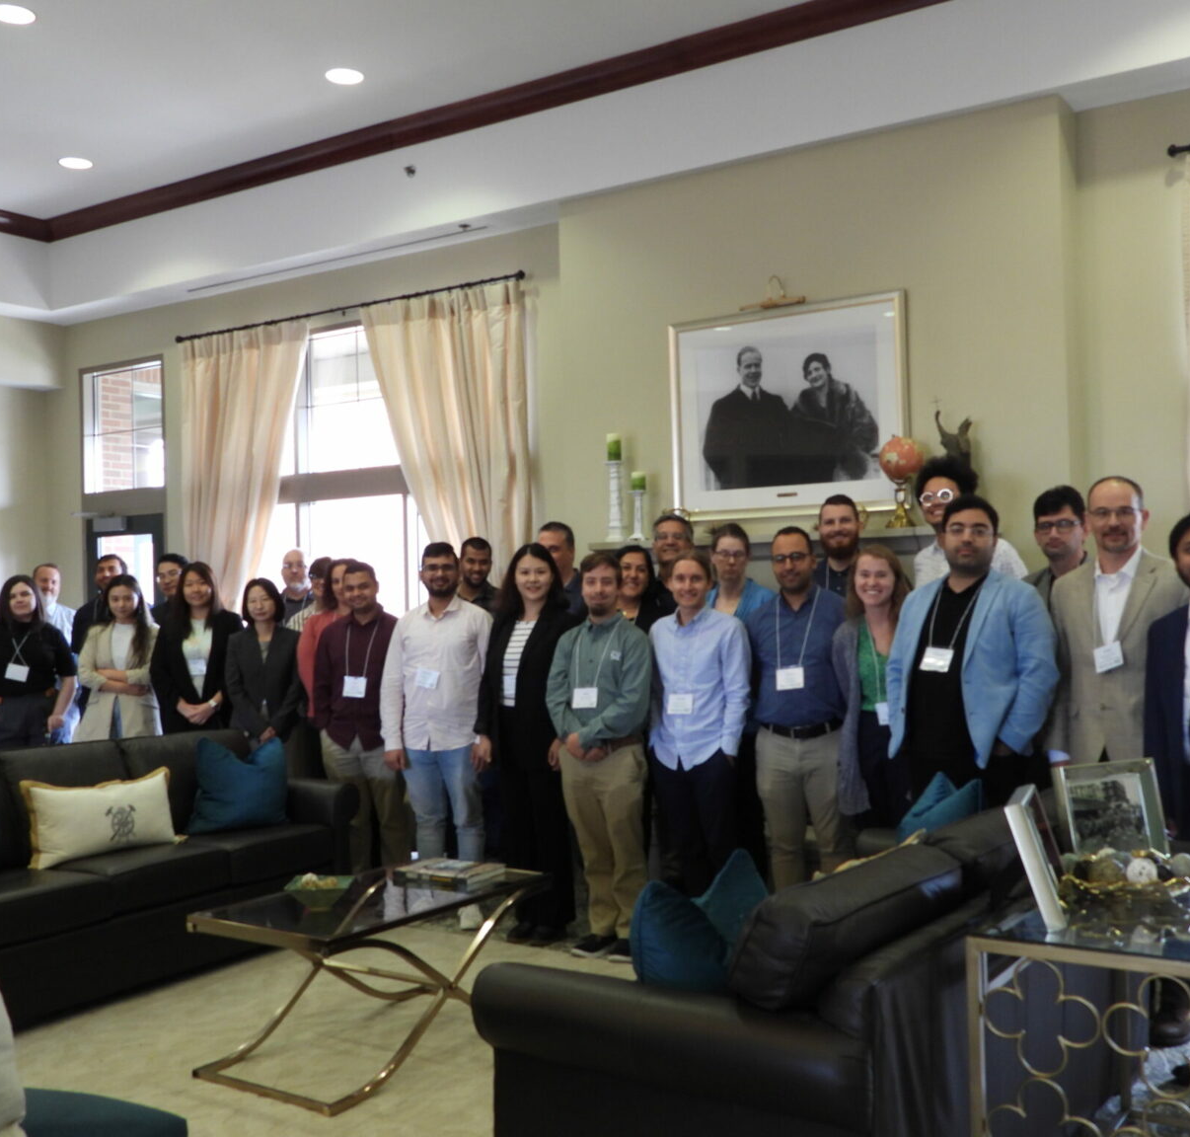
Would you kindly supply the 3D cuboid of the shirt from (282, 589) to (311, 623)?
[{"bbox_3d":[-1.739,0.491,7.647,0.500,0.740,0.290,-1,0,3],"label":"shirt"}]

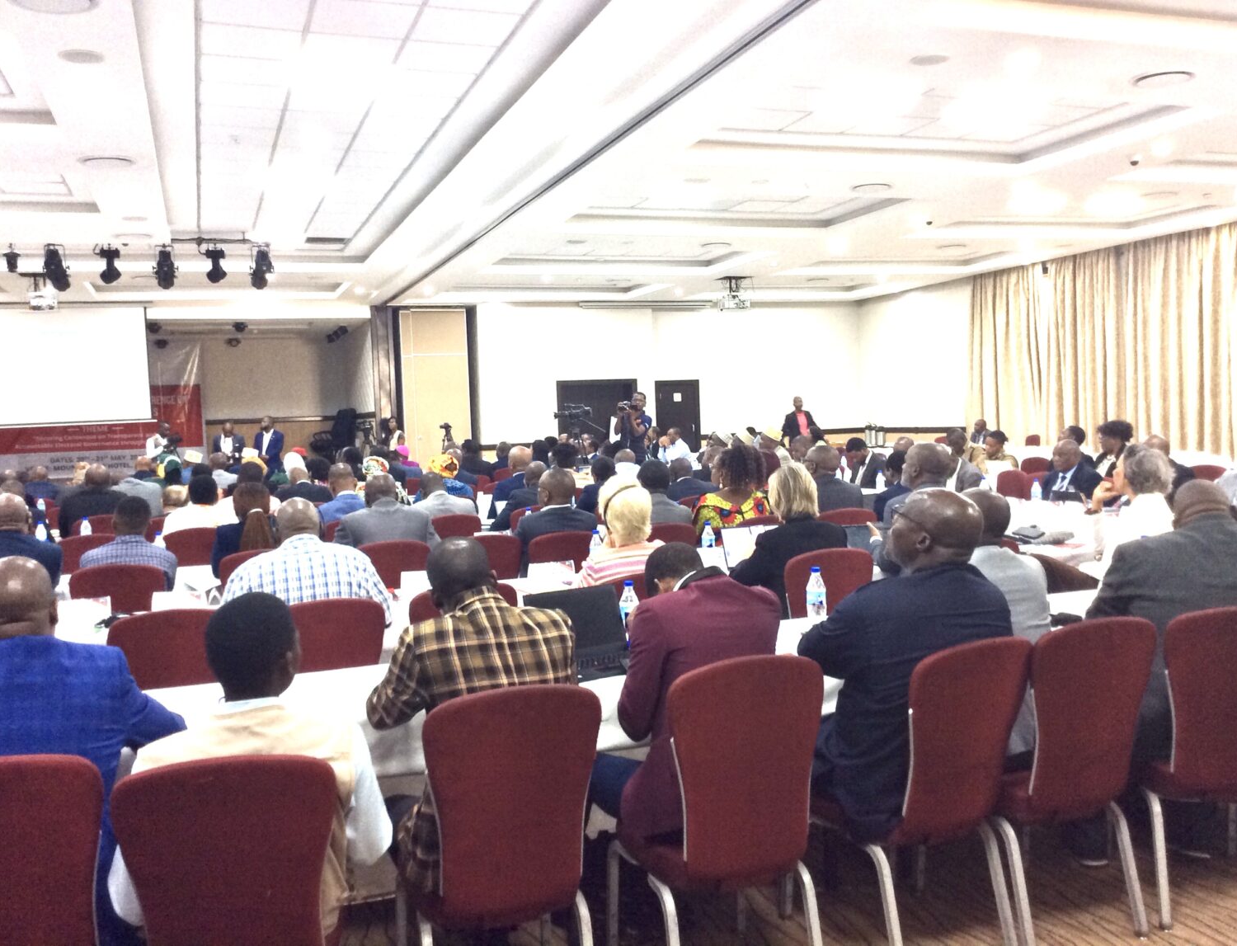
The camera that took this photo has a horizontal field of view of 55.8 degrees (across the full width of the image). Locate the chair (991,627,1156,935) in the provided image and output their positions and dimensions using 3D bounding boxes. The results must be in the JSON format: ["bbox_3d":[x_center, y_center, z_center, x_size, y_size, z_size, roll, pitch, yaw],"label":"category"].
[{"bbox_3d":[1.278,0.873,3.543,0.460,0.910,0.600,-3,3,-20],"label":"chair"}]

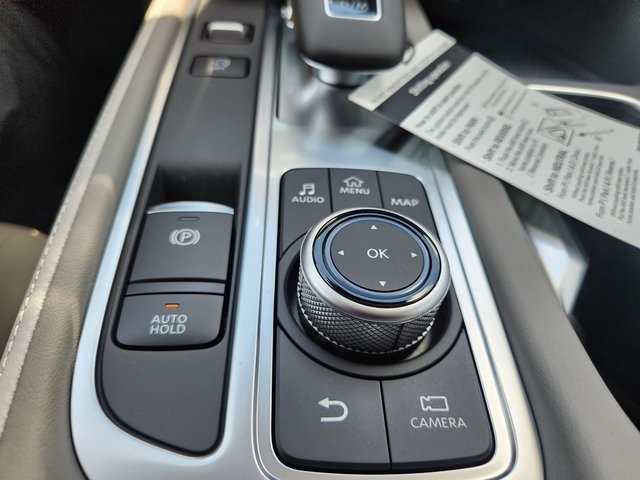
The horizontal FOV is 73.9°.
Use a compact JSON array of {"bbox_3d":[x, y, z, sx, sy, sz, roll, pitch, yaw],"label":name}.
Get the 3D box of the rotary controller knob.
[{"bbox_3d":[0.018,0.012,0.149,0.051,0.022,0.051,1,47,-5],"label":"rotary controller knob"}]

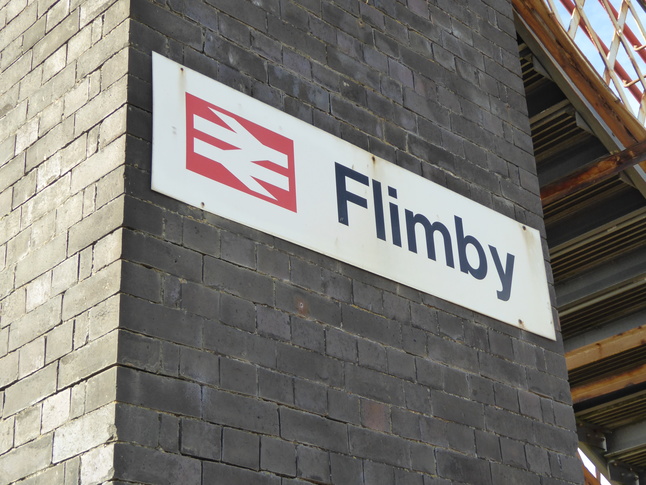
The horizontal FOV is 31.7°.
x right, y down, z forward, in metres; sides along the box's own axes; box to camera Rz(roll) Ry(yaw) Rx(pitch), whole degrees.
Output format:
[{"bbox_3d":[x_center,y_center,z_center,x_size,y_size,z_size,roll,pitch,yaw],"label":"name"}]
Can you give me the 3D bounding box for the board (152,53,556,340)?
[{"bbox_3d":[0.161,-0.079,3.306,1.607,0.404,0.020,21,-36,-39],"label":"board"}]

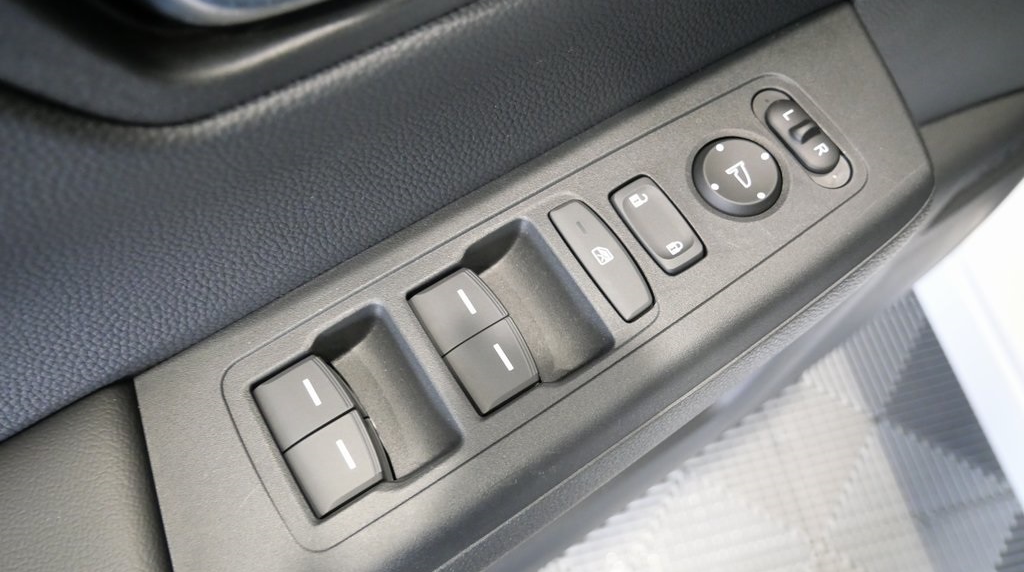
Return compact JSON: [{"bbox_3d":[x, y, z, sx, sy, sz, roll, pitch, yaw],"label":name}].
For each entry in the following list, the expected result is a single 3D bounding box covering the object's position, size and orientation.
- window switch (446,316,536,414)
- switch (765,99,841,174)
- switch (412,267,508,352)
[{"bbox_3d":[-0.005,0.021,0.178,0.018,0.008,0.017,-30,75,-16],"label":"window switch"},{"bbox_3d":[0.085,-0.042,0.208,0.011,0.006,0.025,-30,75,-16],"label":"switch"},{"bbox_3d":[-0.014,0.007,0.182,0.018,0.008,0.017,-30,75,-16],"label":"switch"}]

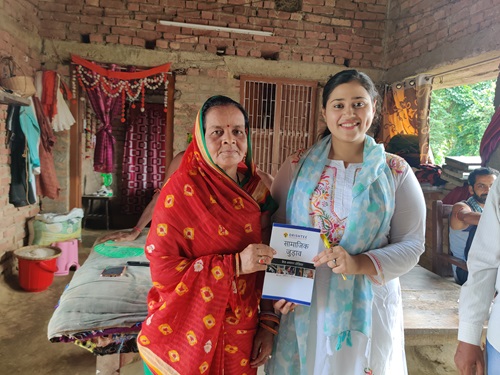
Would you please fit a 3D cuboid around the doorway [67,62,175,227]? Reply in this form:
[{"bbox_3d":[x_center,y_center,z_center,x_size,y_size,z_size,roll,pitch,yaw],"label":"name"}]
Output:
[{"bbox_3d":[-1.342,-0.335,4.124,1.039,1.887,0.160,2,6,-11],"label":"doorway"}]

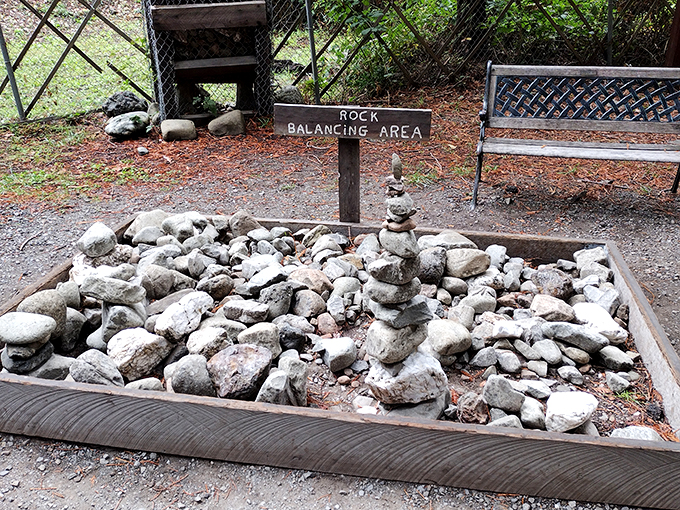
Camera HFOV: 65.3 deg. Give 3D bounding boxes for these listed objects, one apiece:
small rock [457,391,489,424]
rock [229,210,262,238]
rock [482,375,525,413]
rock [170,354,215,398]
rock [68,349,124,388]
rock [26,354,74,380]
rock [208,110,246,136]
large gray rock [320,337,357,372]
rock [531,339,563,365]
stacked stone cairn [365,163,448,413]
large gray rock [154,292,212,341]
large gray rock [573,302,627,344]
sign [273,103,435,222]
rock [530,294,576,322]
[{"bbox_3d":[0.430,0.498,1.720,0.105,0.115,0.110,-2,28,0],"label":"small rock"},{"bbox_3d":[-0.489,-0.158,2.747,0.170,0.134,0.144,-4,26,-5],"label":"rock"},{"bbox_3d":[0.473,0.401,1.538,0.115,0.105,0.096,7,28,19],"label":"rock"},{"bbox_3d":[-0.489,0.399,1.757,0.149,0.118,0.134,-6,26,-9],"label":"rock"},{"bbox_3d":[-0.790,0.369,1.722,0.178,0.120,0.131,3,27,11],"label":"rock"},{"bbox_3d":[-0.942,0.379,1.734,0.156,0.090,0.125,3,27,5],"label":"rock"},{"bbox_3d":[-1.059,-1.238,4.994,0.360,0.210,0.260,-7,27,-10],"label":"rock"},{"bbox_3d":[-0.005,0.350,1.867,0.121,0.098,0.113,-2,26,0],"label":"large gray rock"},{"bbox_3d":[0.752,0.352,1.932,0.115,0.080,0.090,13,31,26],"label":"rock"},{"bbox_3d":[0.188,0.089,1.498,0.255,0.770,0.240,3,27,11],"label":"stacked stone cairn"},{"bbox_3d":[-0.565,0.218,1.916,0.235,0.145,0.150,-30,37,-20],"label":"large gray rock"},{"bbox_3d":[1.002,0.265,2.048,0.135,0.120,0.220,-23,34,-35],"label":"large gray rock"},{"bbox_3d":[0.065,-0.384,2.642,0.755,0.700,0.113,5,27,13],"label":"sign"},{"bbox_3d":[0.821,0.206,2.039,0.175,0.094,0.130,10,29,22],"label":"rock"}]

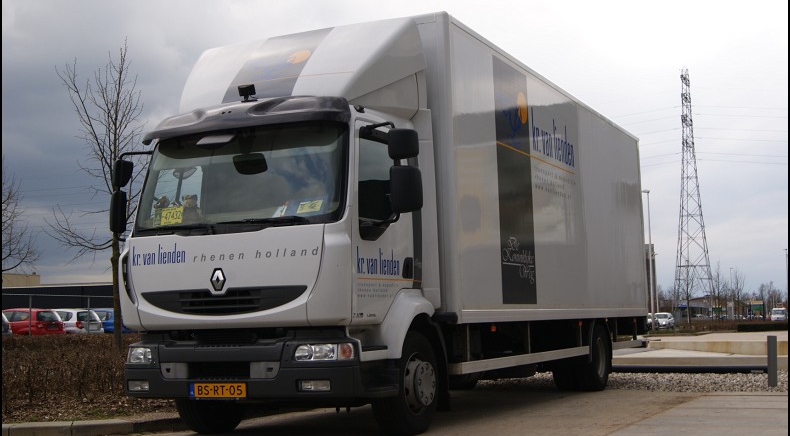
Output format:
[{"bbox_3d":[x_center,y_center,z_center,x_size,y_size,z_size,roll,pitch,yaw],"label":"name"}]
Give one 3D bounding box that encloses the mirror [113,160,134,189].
[{"bbox_3d":[-2.384,-0.390,8.680,0.200,0.225,0.110,-7,-8,43],"label":"mirror"}]

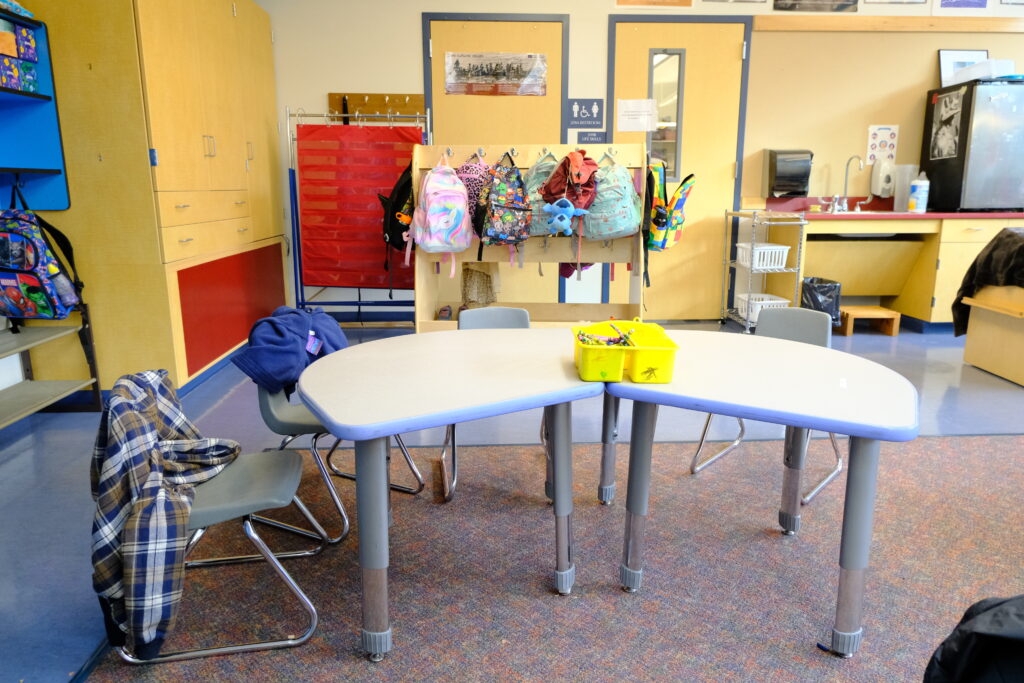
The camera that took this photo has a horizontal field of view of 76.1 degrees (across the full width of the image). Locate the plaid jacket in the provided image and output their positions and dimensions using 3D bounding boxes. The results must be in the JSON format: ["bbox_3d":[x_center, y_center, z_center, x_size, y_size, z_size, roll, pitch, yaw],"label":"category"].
[{"bbox_3d":[-0.770,0.343,1.465,0.290,0.555,0.400,-3,13,-10],"label":"plaid jacket"}]

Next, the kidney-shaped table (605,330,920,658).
[{"bbox_3d":[0.532,0.307,1.770,0.925,0.533,0.780,7,15,30],"label":"kidney-shaped table"}]

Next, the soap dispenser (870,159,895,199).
[{"bbox_3d":[2.742,-1.203,4.848,0.118,0.272,0.104,-1,13,-3],"label":"soap dispenser"}]

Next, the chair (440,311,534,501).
[{"bbox_3d":[-0.045,0.195,2.248,0.400,0.565,0.415,-2,13,-7],"label":"chair"}]

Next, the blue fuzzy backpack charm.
[{"bbox_3d":[0.264,-0.611,3.196,0.210,0.190,0.110,0,13,-1],"label":"blue fuzzy backpack charm"}]

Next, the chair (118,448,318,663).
[{"bbox_3d":[-0.682,0.357,1.533,0.415,0.565,0.400,-3,13,-11],"label":"chair"}]

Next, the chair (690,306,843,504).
[{"bbox_3d":[0.915,0.182,2.268,0.375,0.555,0.420,11,17,41],"label":"chair"}]

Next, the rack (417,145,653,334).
[{"bbox_3d":[0.104,-0.480,3.766,1.220,1.220,0.500,0,13,3],"label":"rack"}]

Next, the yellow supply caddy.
[{"bbox_3d":[0.271,0.011,1.575,0.235,0.133,0.235,1,13,4],"label":"yellow supply caddy"}]

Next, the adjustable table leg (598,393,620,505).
[{"bbox_3d":[0.301,0.269,2.019,0.058,0.500,0.058,-1,13,-3],"label":"adjustable table leg"}]

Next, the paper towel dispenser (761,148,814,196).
[{"bbox_3d":[1.999,-1.214,4.760,0.280,0.345,0.190,-1,13,-3],"label":"paper towel dispenser"}]

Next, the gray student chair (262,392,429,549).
[{"bbox_3d":[-0.578,0.243,2.039,0.415,0.565,0.400,7,14,28],"label":"gray student chair"}]

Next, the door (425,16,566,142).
[{"bbox_3d":[-0.107,-1.199,4.764,0.990,2.180,0.085,-1,13,-3],"label":"door"}]

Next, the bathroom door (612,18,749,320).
[{"bbox_3d":[1.222,-1.208,4.847,0.940,2.130,0.060,-1,13,-3],"label":"bathroom door"}]

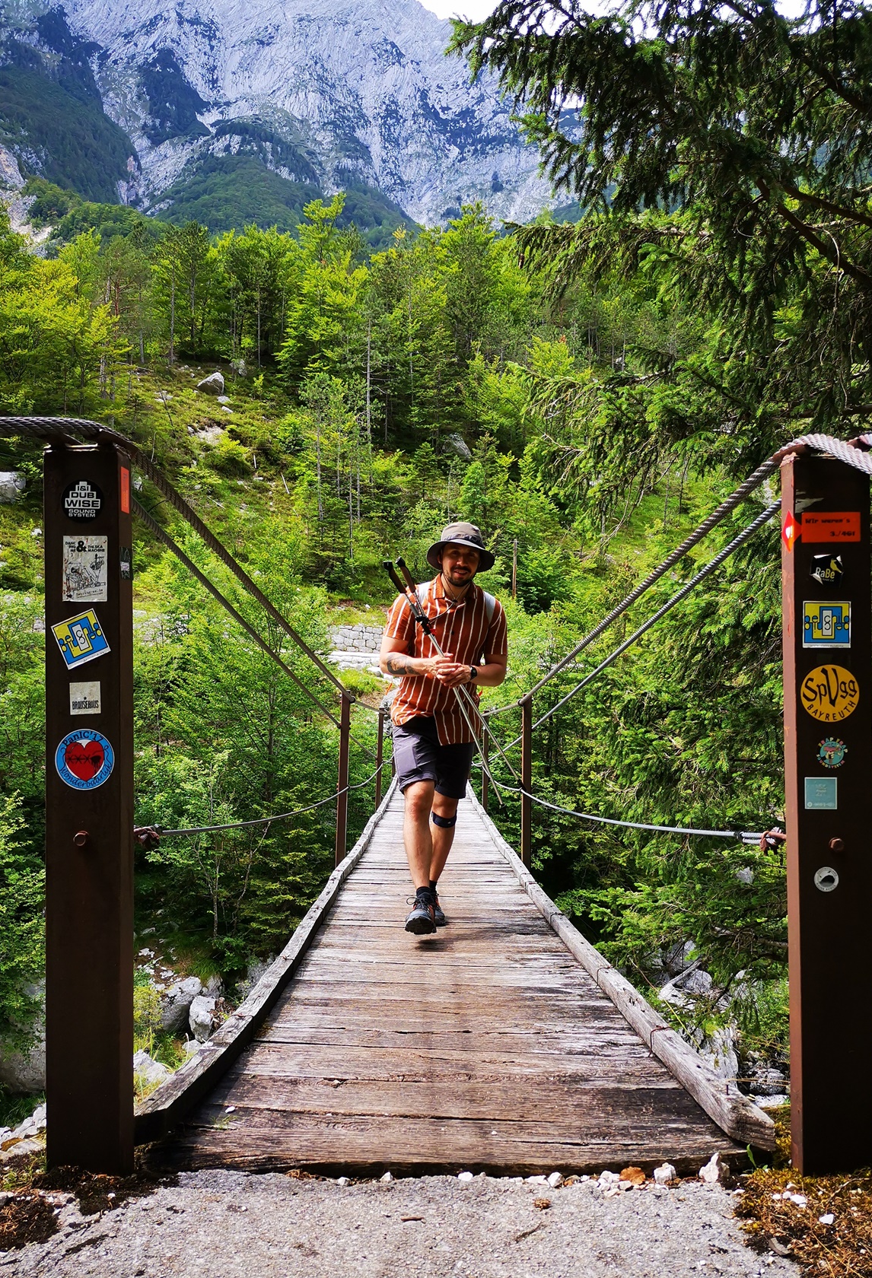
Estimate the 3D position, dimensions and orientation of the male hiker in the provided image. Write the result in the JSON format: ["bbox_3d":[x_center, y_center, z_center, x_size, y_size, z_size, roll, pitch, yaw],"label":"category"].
[{"bbox_3d":[0.032,0.374,4.178,0.530,1.713,0.594,0,-1,-5],"label":"male hiker"}]

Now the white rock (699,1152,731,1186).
[{"bbox_3d":[0.462,0.876,1.653,0.052,0.046,0.043,0,-1,0],"label":"white rock"}]

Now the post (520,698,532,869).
[{"bbox_3d":[0.591,0.940,6.514,0.059,1.129,0.059,0,-1,0],"label":"post"}]

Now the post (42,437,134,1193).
[{"bbox_3d":[-0.595,0.285,1.720,0.125,1.233,0.071,0,-1,0],"label":"post"}]

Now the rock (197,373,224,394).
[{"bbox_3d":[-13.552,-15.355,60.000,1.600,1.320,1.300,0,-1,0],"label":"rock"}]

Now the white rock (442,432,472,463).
[{"bbox_3d":[1.077,-9.615,50.000,1.450,1.500,1.300,0,-1,0],"label":"white rock"}]

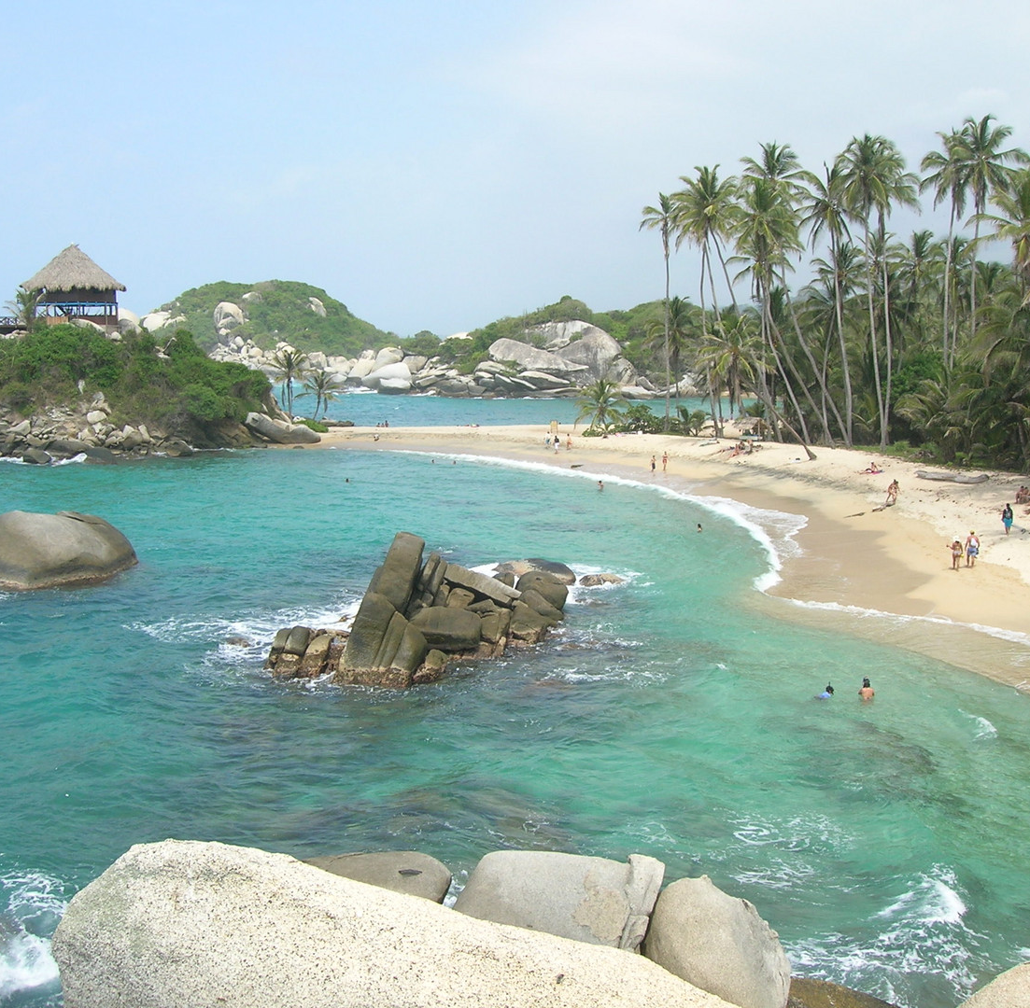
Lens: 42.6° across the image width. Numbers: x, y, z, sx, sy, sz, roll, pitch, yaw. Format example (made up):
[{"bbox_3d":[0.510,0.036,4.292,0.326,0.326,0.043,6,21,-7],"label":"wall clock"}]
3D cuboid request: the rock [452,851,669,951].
[{"bbox_3d":[0.700,6.900,21.800,3.500,2.100,2.500,0,7,0],"label":"rock"}]

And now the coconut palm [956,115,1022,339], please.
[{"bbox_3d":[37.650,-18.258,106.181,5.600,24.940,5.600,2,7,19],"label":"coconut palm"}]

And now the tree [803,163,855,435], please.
[{"bbox_3d":[28.158,-17.491,116.941,5.400,24.690,5.400,1,7,13],"label":"tree"}]

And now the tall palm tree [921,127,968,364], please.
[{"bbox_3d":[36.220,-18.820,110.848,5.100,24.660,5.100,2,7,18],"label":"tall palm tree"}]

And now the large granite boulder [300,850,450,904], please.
[{"bbox_3d":[-2.802,7.324,24.363,3.600,1.800,3.000,-1,7,-7],"label":"large granite boulder"}]

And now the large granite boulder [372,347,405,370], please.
[{"bbox_3d":[-33.163,-37.740,346.000,8.440,6.800,7.500,0,7,0],"label":"large granite boulder"}]

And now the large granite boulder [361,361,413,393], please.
[{"bbox_3d":[-32.644,-32.437,338.000,12.440,7.930,9.500,0,7,0],"label":"large granite boulder"}]

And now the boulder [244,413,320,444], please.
[{"bbox_3d":[-25.764,-8.352,146.790,8.600,3.600,4.500,-1,7,-10],"label":"boulder"}]

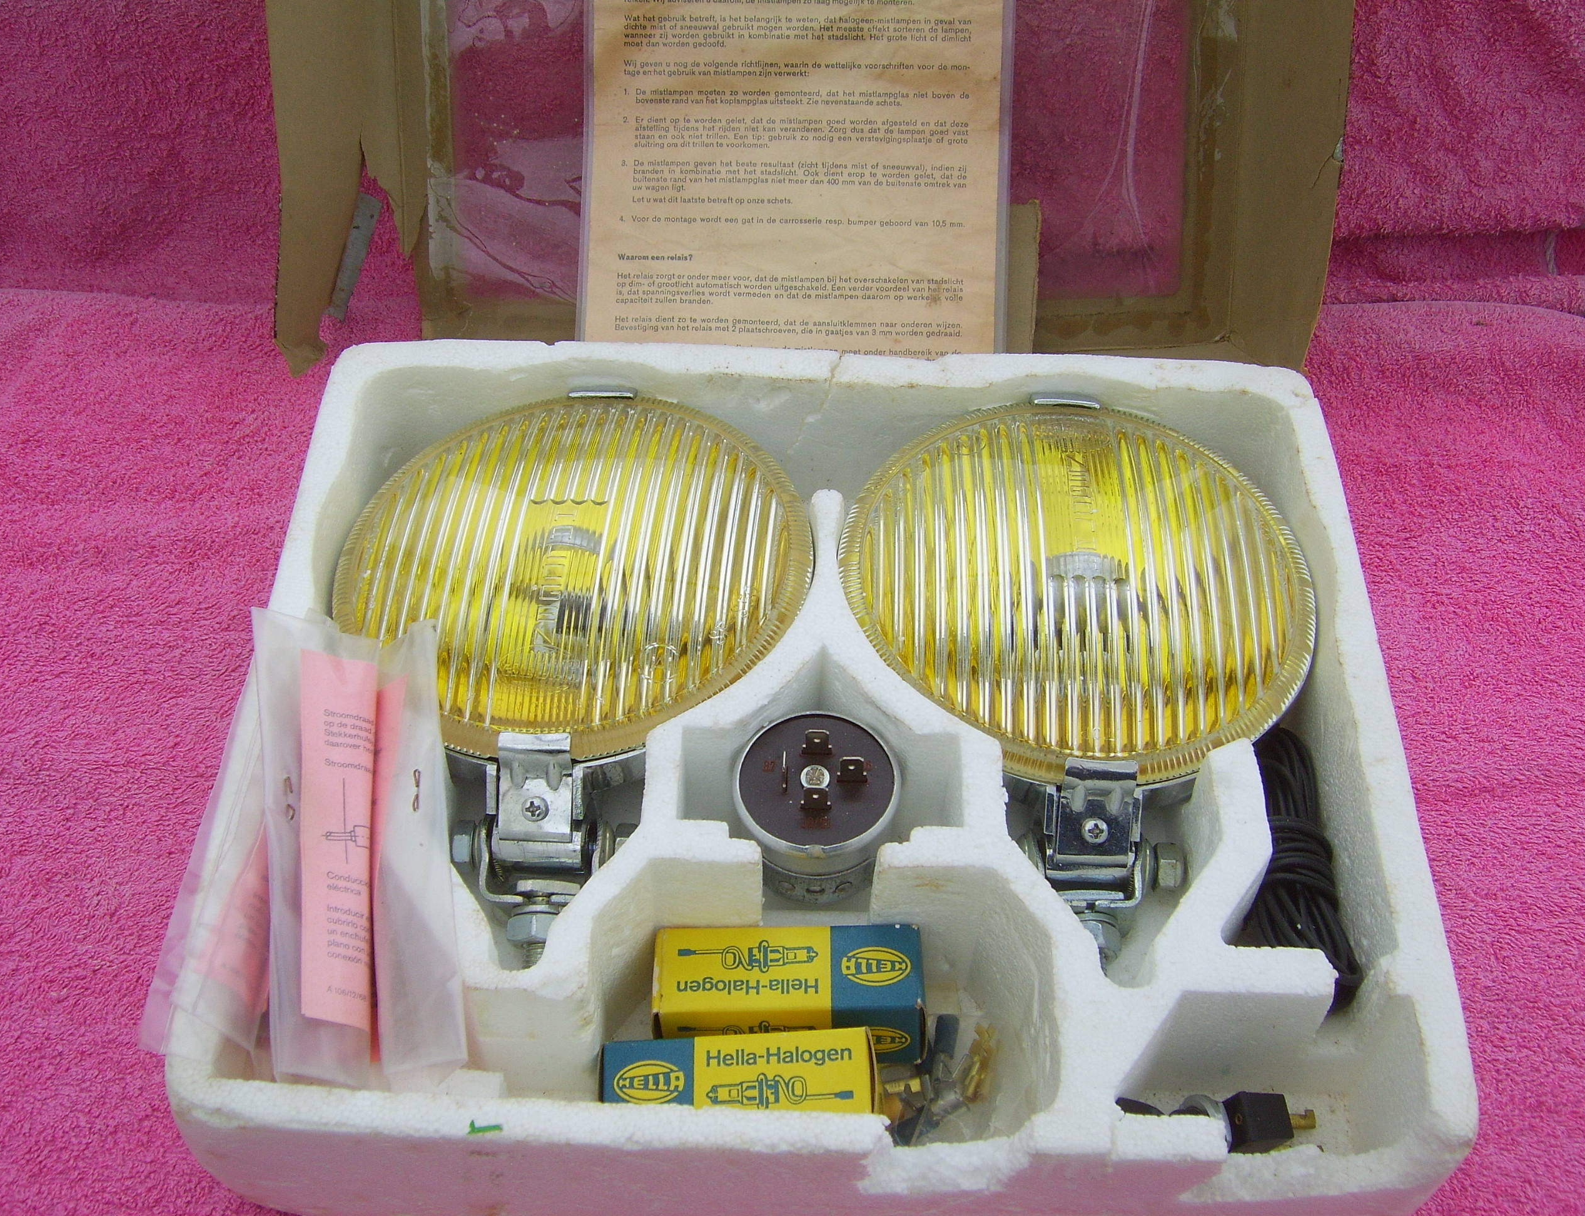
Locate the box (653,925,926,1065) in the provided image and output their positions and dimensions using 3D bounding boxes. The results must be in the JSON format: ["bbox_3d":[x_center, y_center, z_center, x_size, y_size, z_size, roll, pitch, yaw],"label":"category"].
[{"bbox_3d":[-0.001,0.105,0.482,0.071,0.026,0.026,-1,43,0],"label":"box"}]

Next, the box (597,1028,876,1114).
[{"bbox_3d":[-0.013,0.131,0.470,0.071,0.026,0.026,-2,48,1],"label":"box"}]

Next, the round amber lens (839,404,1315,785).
[{"bbox_3d":[0.086,-0.011,0.537,0.144,0.027,0.144,2,52,1],"label":"round amber lens"}]

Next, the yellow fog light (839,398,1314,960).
[{"bbox_3d":[0.085,0.020,0.541,0.146,0.070,0.192,2,52,1],"label":"yellow fog light"}]

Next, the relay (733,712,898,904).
[{"bbox_3d":[0.007,0.055,0.508,0.047,0.038,0.047,2,52,1],"label":"relay"}]

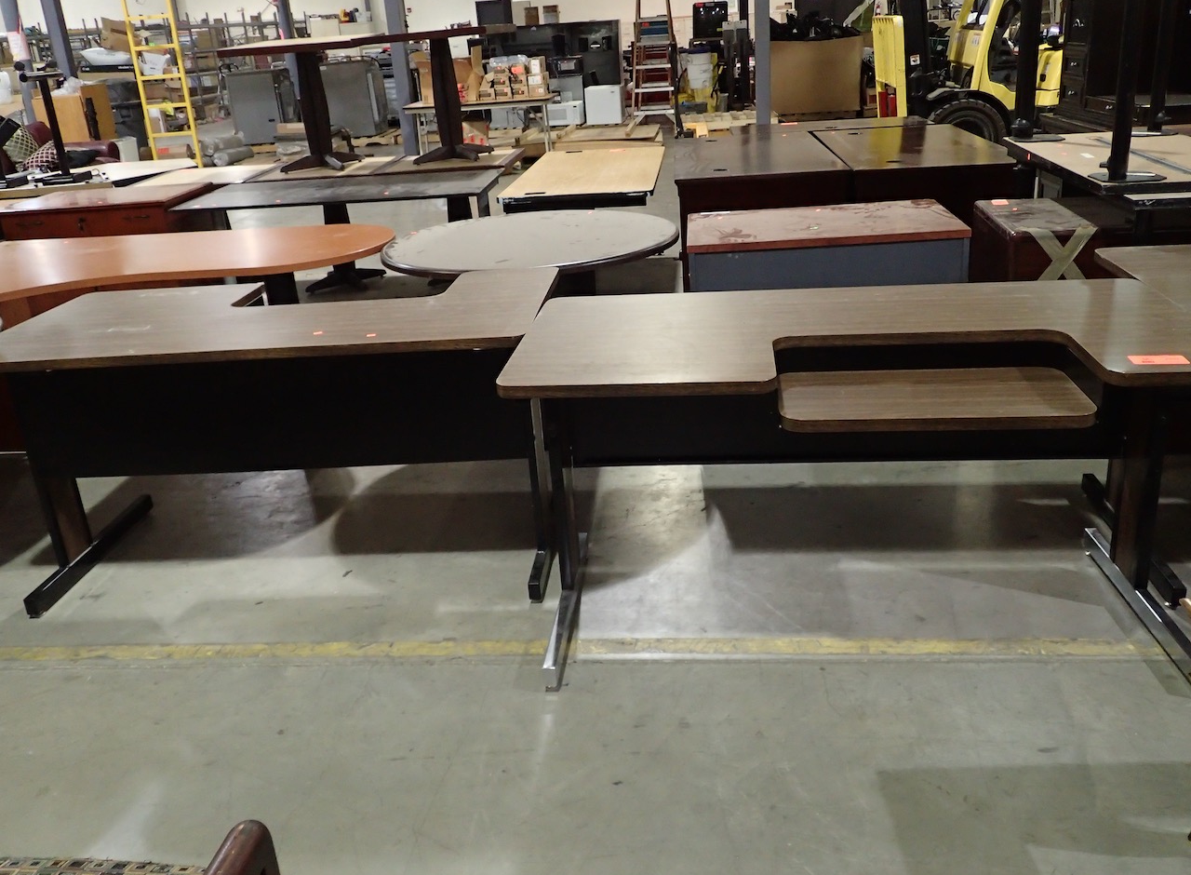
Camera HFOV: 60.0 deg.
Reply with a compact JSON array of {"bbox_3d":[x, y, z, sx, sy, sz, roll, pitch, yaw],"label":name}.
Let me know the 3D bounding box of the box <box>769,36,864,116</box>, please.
[{"bbox_3d":[2.917,-4.847,13.773,1.080,0.890,1.100,-3,22,3],"label":"box"}]

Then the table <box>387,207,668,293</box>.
[{"bbox_3d":[-0.220,-0.416,4.037,1.100,0.740,1.100,-3,22,4],"label":"table"}]

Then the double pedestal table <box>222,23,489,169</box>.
[{"bbox_3d":[-1.262,-1.982,6.091,1.500,0.730,0.850,-2,22,5],"label":"double pedestal table"}]

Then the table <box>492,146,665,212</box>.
[{"bbox_3d":[0.010,-1.003,5.313,0.677,0.745,1.573,-1,22,6],"label":"table"}]

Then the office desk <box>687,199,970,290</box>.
[{"bbox_3d":[0.792,-0.401,3.700,0.895,0.745,0.536,-2,22,6],"label":"office desk"}]

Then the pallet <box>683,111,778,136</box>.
[{"bbox_3d":[1.745,-4.107,13.442,1.200,0.140,1.070,-1,22,7],"label":"pallet"}]

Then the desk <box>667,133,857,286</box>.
[{"bbox_3d":[0.882,-1.215,5.796,0.830,0.740,1.640,-2,22,6],"label":"desk"}]

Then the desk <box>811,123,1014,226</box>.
[{"bbox_3d":[1.615,-1.137,5.365,0.780,0.745,1.581,-2,22,6],"label":"desk"}]

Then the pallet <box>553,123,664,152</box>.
[{"bbox_3d":[0.221,-3.694,12.707,1.250,0.170,1.450,0,23,9],"label":"pallet"}]

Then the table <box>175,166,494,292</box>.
[{"bbox_3d":[-1.212,-0.880,5.222,1.477,0.745,0.758,-2,22,5],"label":"table"}]

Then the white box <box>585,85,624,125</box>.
[{"bbox_3d":[0.135,-4.409,13.652,0.455,0.475,0.460,-2,22,5],"label":"white box"}]

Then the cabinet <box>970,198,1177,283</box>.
[{"bbox_3d":[1.740,-0.448,3.778,0.620,0.740,0.580,-1,22,7],"label":"cabinet"}]

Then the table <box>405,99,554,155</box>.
[{"bbox_3d":[-1.172,-3.120,10.794,1.530,0.740,0.740,-1,22,8],"label":"table"}]

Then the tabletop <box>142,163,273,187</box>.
[{"bbox_3d":[-2.336,-1.277,6.499,0.740,0.740,0.800,-1,22,7],"label":"tabletop"}]

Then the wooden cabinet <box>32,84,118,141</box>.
[{"bbox_3d":[-6.165,-3.579,12.385,0.620,1.070,0.550,-1,22,8],"label":"wooden cabinet"}]

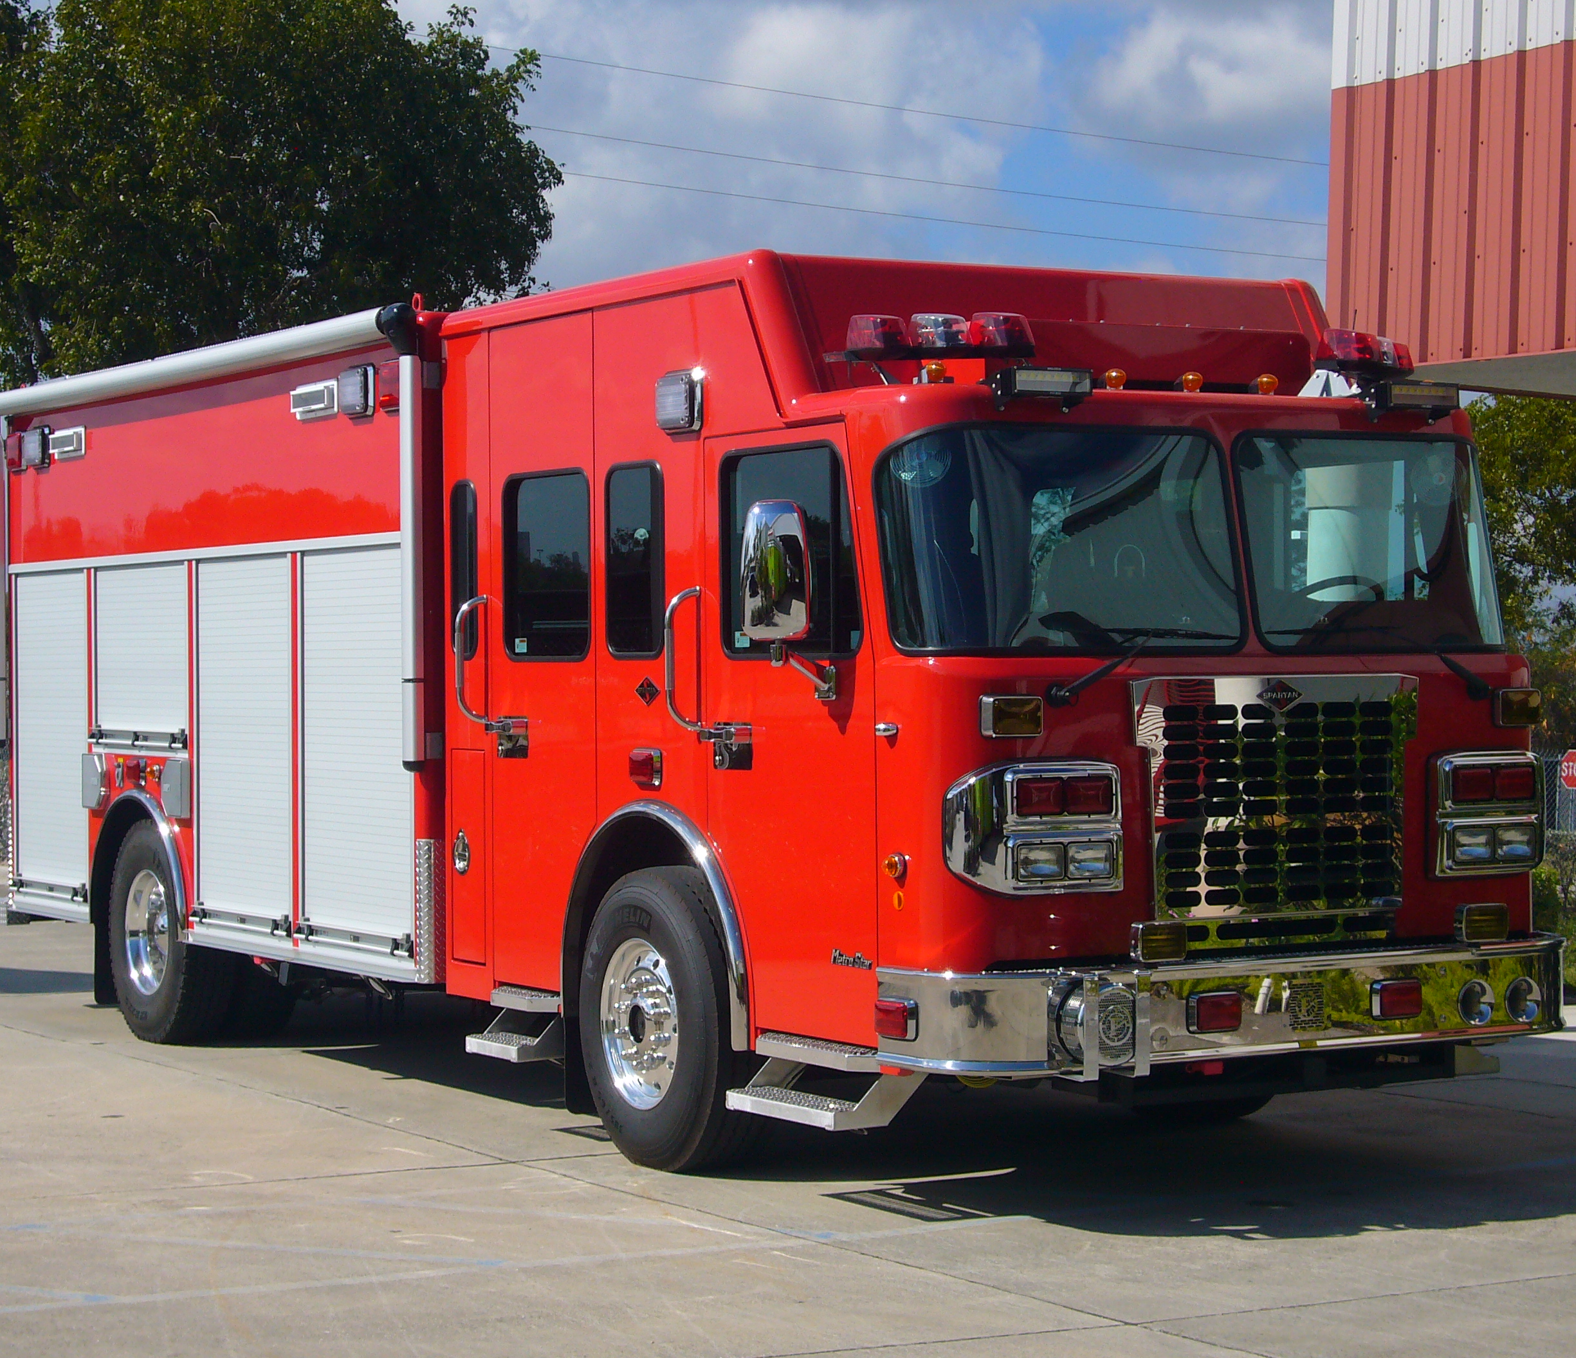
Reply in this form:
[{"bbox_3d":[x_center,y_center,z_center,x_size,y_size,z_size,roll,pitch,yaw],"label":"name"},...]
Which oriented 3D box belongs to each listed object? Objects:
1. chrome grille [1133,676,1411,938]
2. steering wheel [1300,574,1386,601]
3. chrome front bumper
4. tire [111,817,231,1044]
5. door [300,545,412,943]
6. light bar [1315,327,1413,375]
[{"bbox_3d":[1.521,0.390,11.130,1.101,0.788,0.080,-1,0,-30],"label":"chrome grille"},{"bbox_3d":[1.781,-0.203,12.021,0.480,0.070,0.480,-1,-36,-30],"label":"steering wheel"},{"bbox_3d":[1.465,1.032,11.401,2.490,0.300,0.520,-1,0,-30],"label":"chrome front bumper"},{"bbox_3d":[-2.918,1.196,16.833,0.290,1.050,1.050,-1,0,-30],"label":"tire"},{"bbox_3d":[-1.736,0.245,14.403,0.060,1.596,1.167,-1,0,-30],"label":"door"},{"bbox_3d":[1.978,-1.111,12.196,0.240,0.128,0.590,0,0,21],"label":"light bar"}]

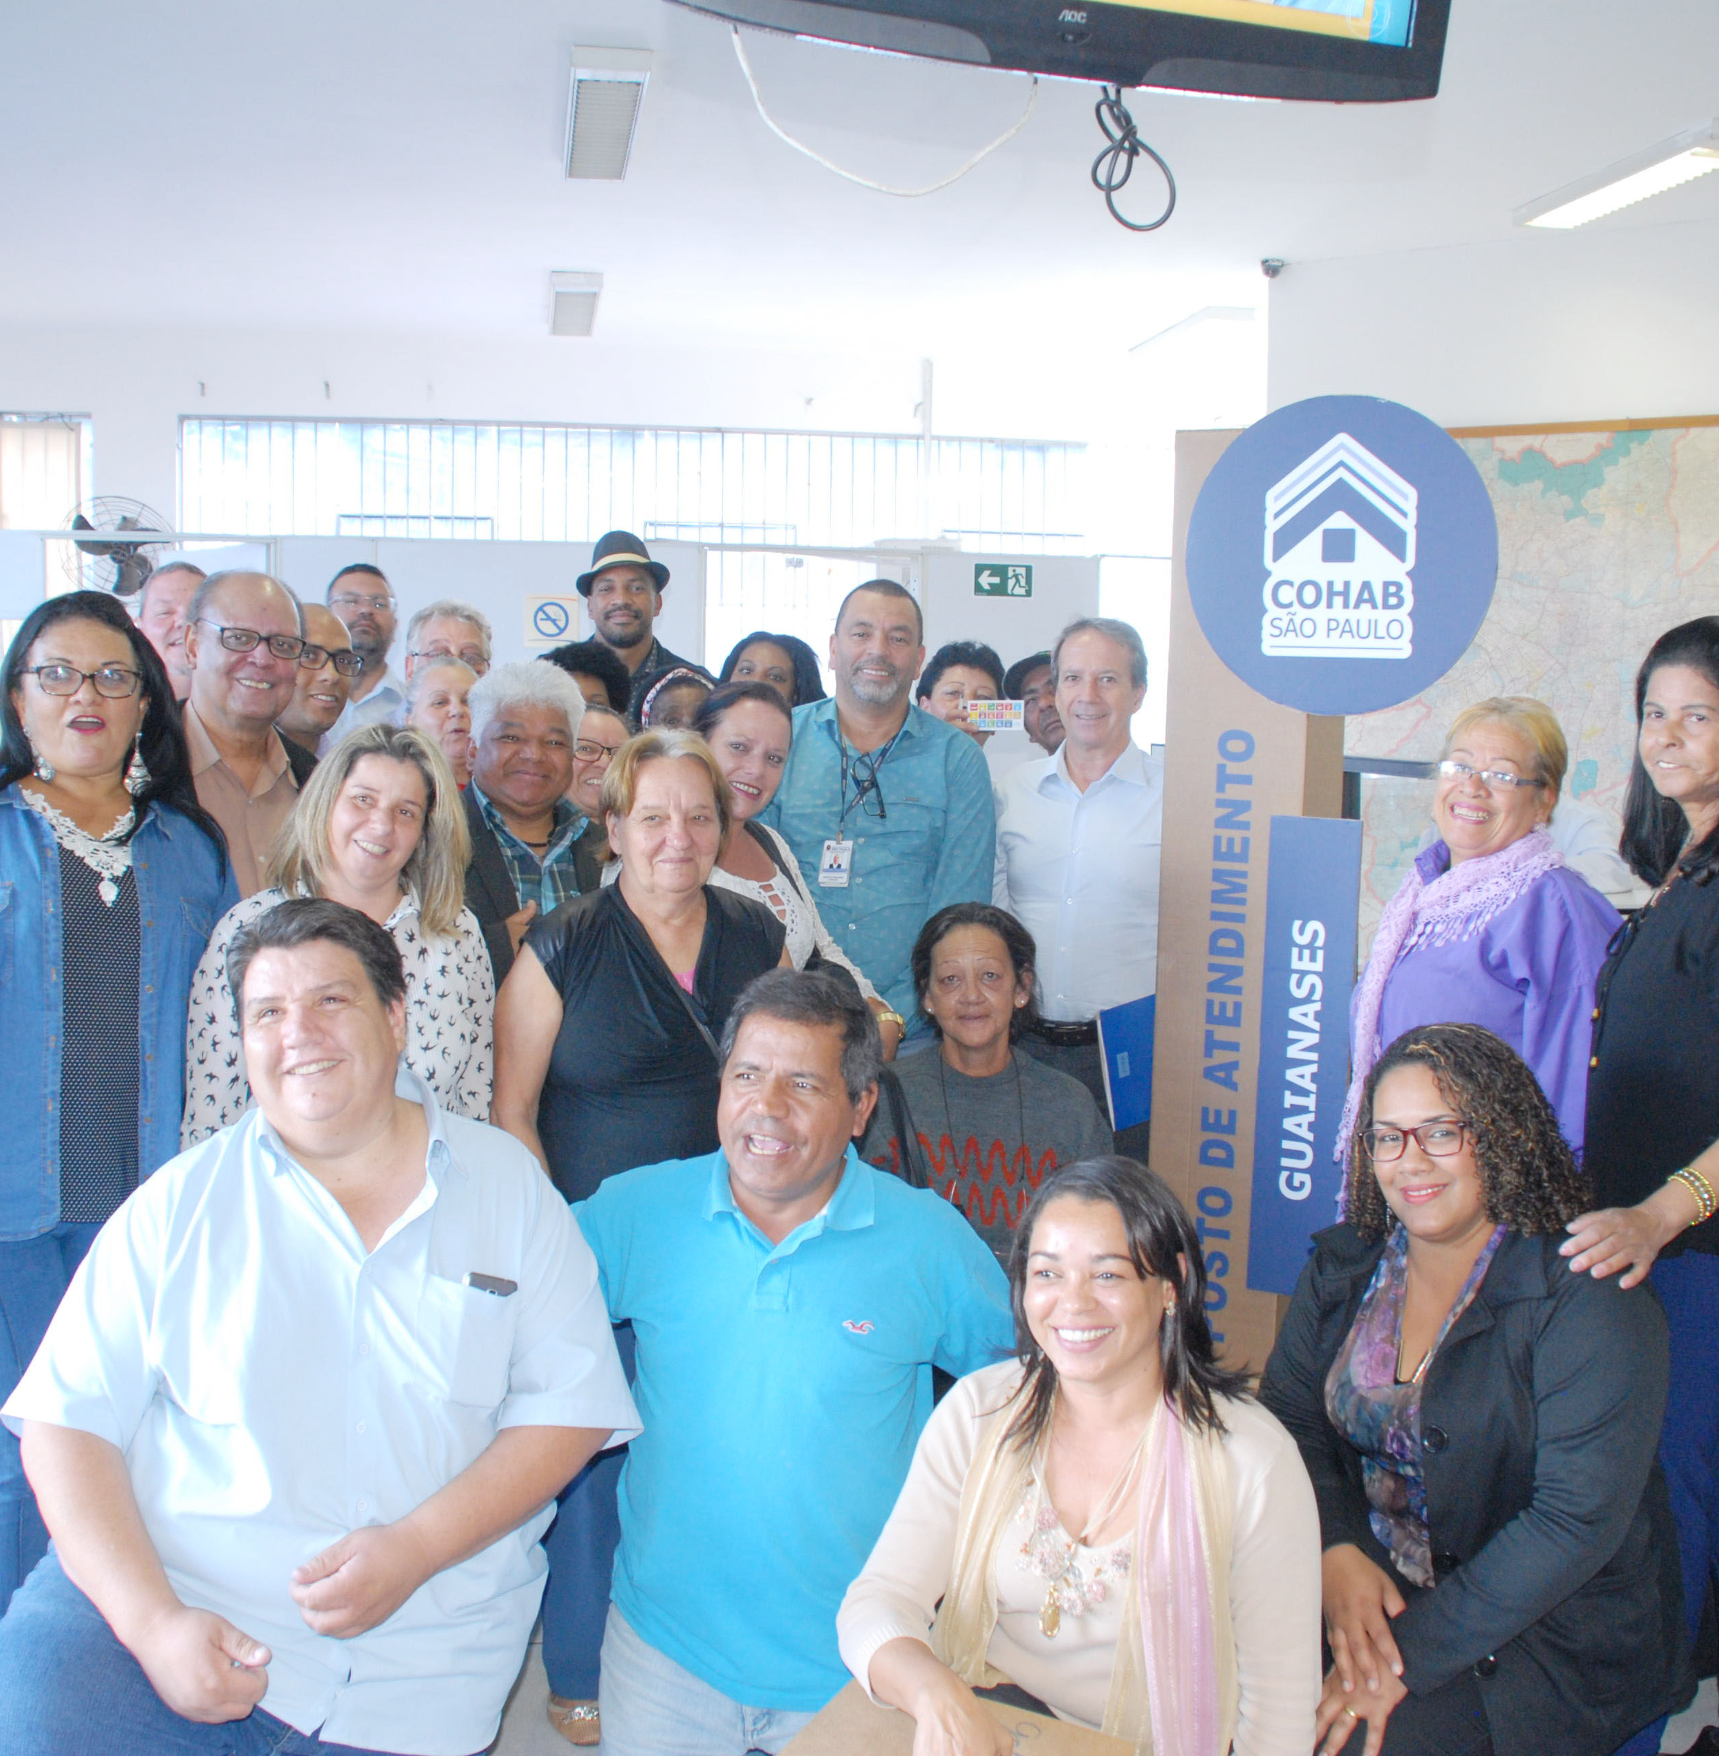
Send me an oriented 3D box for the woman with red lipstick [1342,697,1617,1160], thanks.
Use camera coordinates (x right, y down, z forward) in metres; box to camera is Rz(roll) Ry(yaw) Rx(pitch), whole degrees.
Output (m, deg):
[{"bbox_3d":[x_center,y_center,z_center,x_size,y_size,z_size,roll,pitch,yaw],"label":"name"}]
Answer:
[{"bbox_3d":[0.949,0.493,3.070,0.360,1.541,0.480,-5,7,-45],"label":"woman with red lipstick"}]

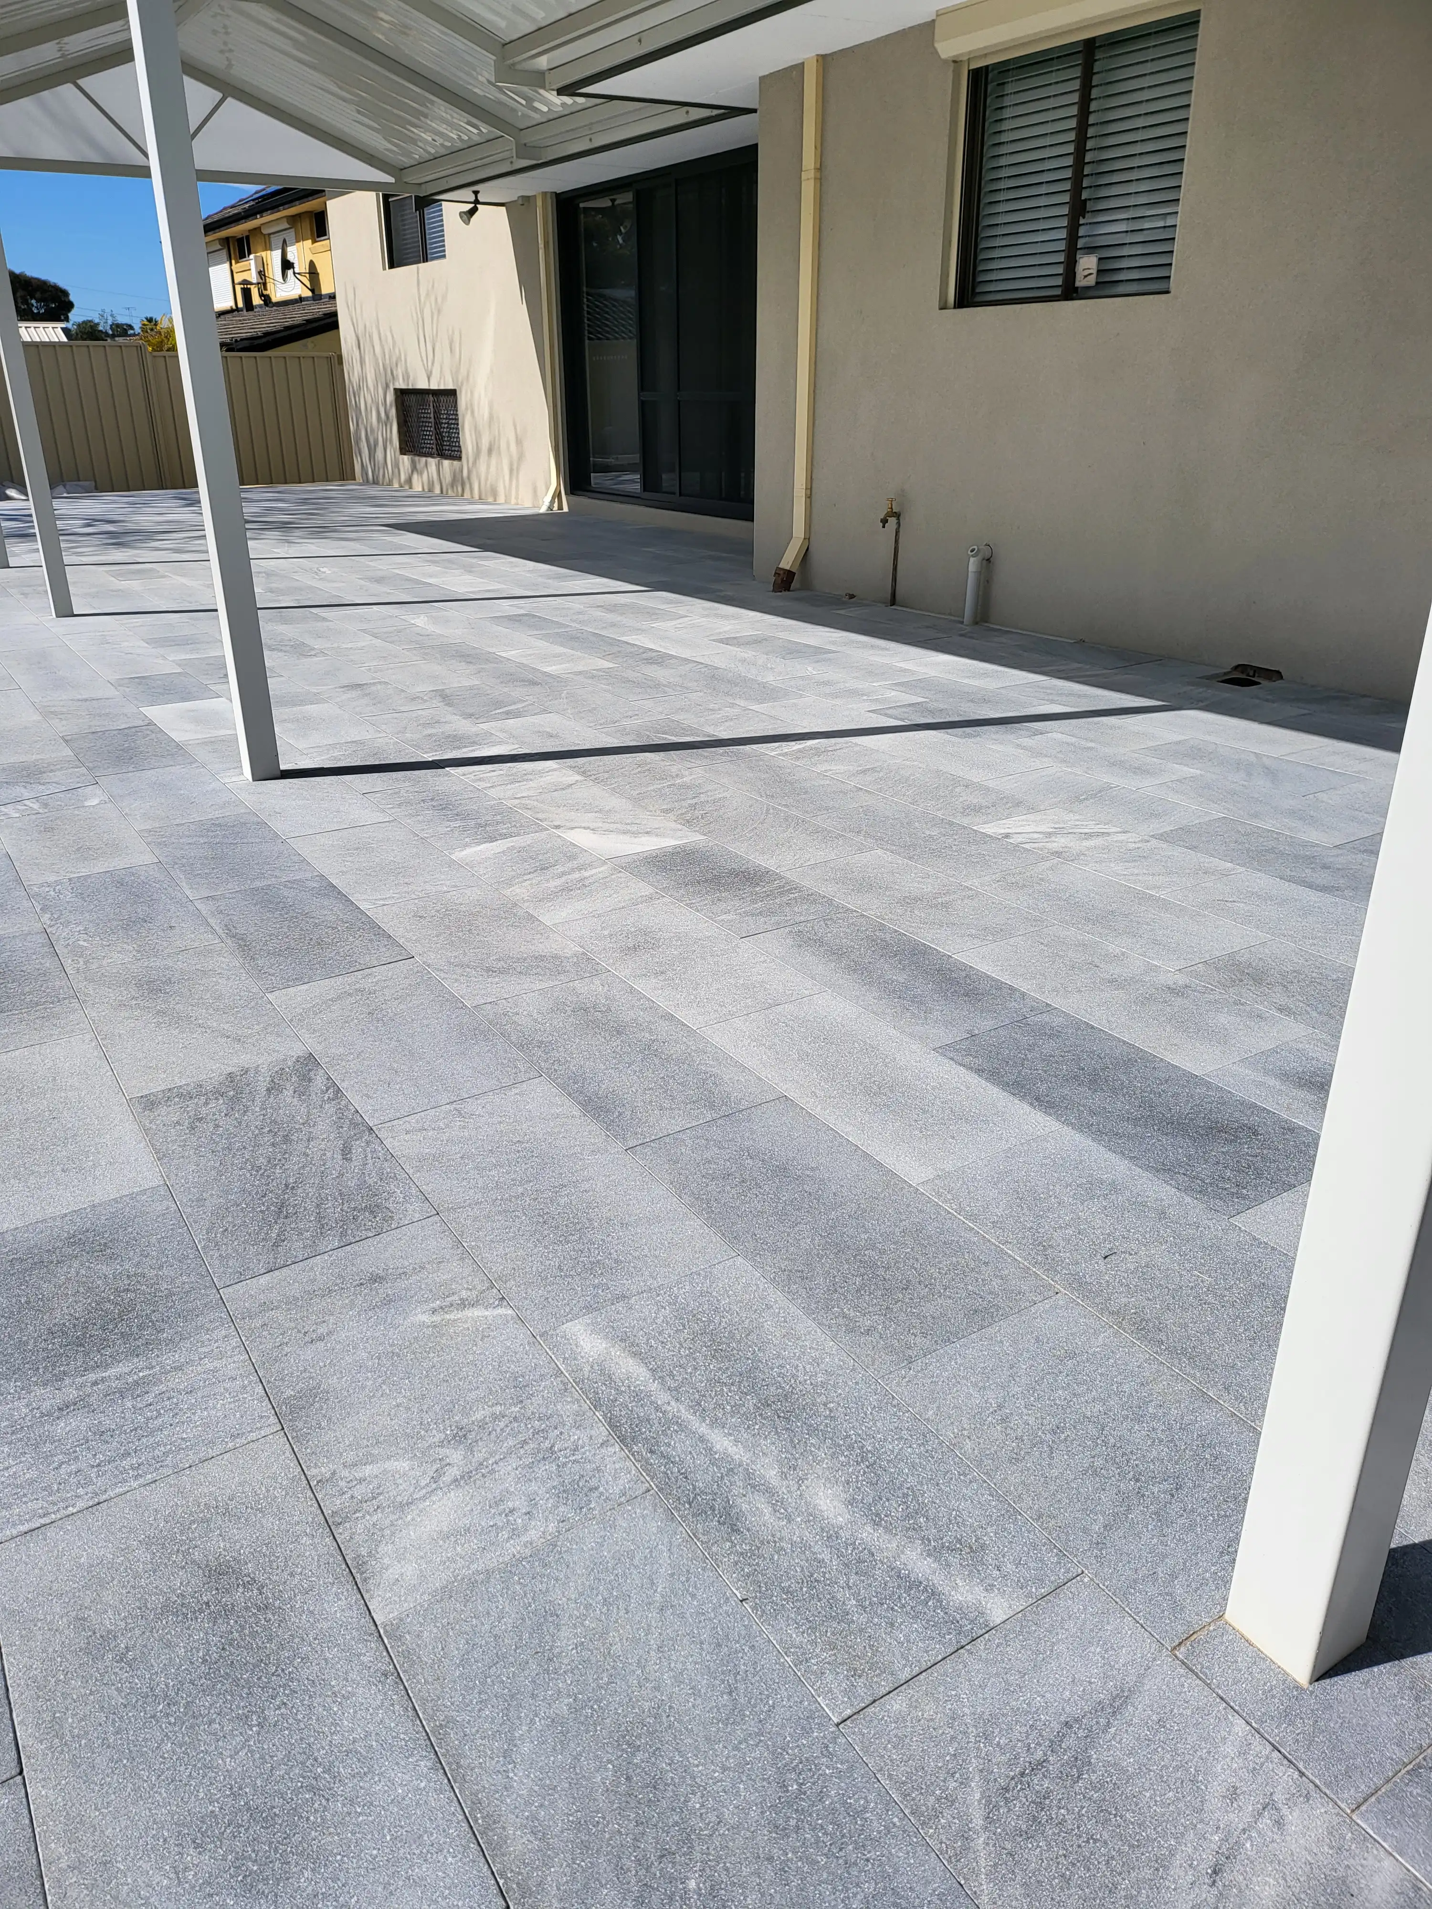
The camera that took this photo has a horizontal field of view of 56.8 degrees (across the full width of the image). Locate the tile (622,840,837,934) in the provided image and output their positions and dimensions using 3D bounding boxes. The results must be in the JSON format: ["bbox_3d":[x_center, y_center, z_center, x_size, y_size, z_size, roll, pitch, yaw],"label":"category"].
[{"bbox_3d":[0.018,-0.153,3.078,0.300,0.024,0.600,-15,27,-29],"label":"tile"}]

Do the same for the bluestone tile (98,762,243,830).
[{"bbox_3d":[-1.557,-0.449,3.807,0.300,0.020,0.601,-15,27,-29],"label":"bluestone tile"}]

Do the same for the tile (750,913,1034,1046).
[{"bbox_3d":[0.343,0.046,2.612,0.300,0.024,0.600,-15,27,-29],"label":"tile"}]

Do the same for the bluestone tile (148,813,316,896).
[{"bbox_3d":[-1.228,-0.246,3.326,0.300,0.024,0.600,-15,27,-29],"label":"bluestone tile"}]

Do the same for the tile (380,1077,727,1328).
[{"bbox_3d":[-0.255,0.348,1.931,0.300,0.024,0.600,-15,27,-29],"label":"tile"}]

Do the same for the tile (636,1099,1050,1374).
[{"bbox_3d":[0.155,0.376,1.867,0.300,0.020,0.601,-15,27,-29],"label":"tile"}]

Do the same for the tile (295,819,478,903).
[{"bbox_3d":[-0.823,-0.223,3.269,0.300,0.020,0.601,-15,27,-29],"label":"tile"}]

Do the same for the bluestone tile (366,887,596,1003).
[{"bbox_3d":[-0.497,-0.024,2.802,0.300,0.020,0.601,-15,27,-29],"label":"bluestone tile"}]

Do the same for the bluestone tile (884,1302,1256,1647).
[{"bbox_3d":[0.434,0.547,1.467,0.300,0.020,0.427,-15,27,-29],"label":"bluestone tile"}]

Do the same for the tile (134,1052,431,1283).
[{"bbox_3d":[-0.677,0.313,2.023,0.300,0.024,0.600,-15,27,-29],"label":"tile"}]

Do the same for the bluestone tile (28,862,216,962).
[{"bbox_3d":[-1.325,-0.083,2.952,0.300,0.024,0.600,-15,27,-29],"label":"bluestone tile"}]

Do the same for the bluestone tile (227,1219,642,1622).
[{"bbox_3d":[-0.354,0.510,1.560,0.300,0.024,0.600,-15,27,-29],"label":"bluestone tile"}]

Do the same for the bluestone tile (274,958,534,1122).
[{"bbox_3d":[-0.578,0.151,2.393,0.300,0.024,0.600,-15,27,-29],"label":"bluestone tile"}]

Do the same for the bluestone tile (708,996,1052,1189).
[{"bbox_3d":[0.255,0.214,2.235,0.300,0.020,0.601,-15,27,-29],"label":"bluestone tile"}]

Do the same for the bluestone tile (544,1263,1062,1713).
[{"bbox_3d":[0.073,0.550,1.470,0.300,0.020,0.601,-15,27,-29],"label":"bluestone tile"}]

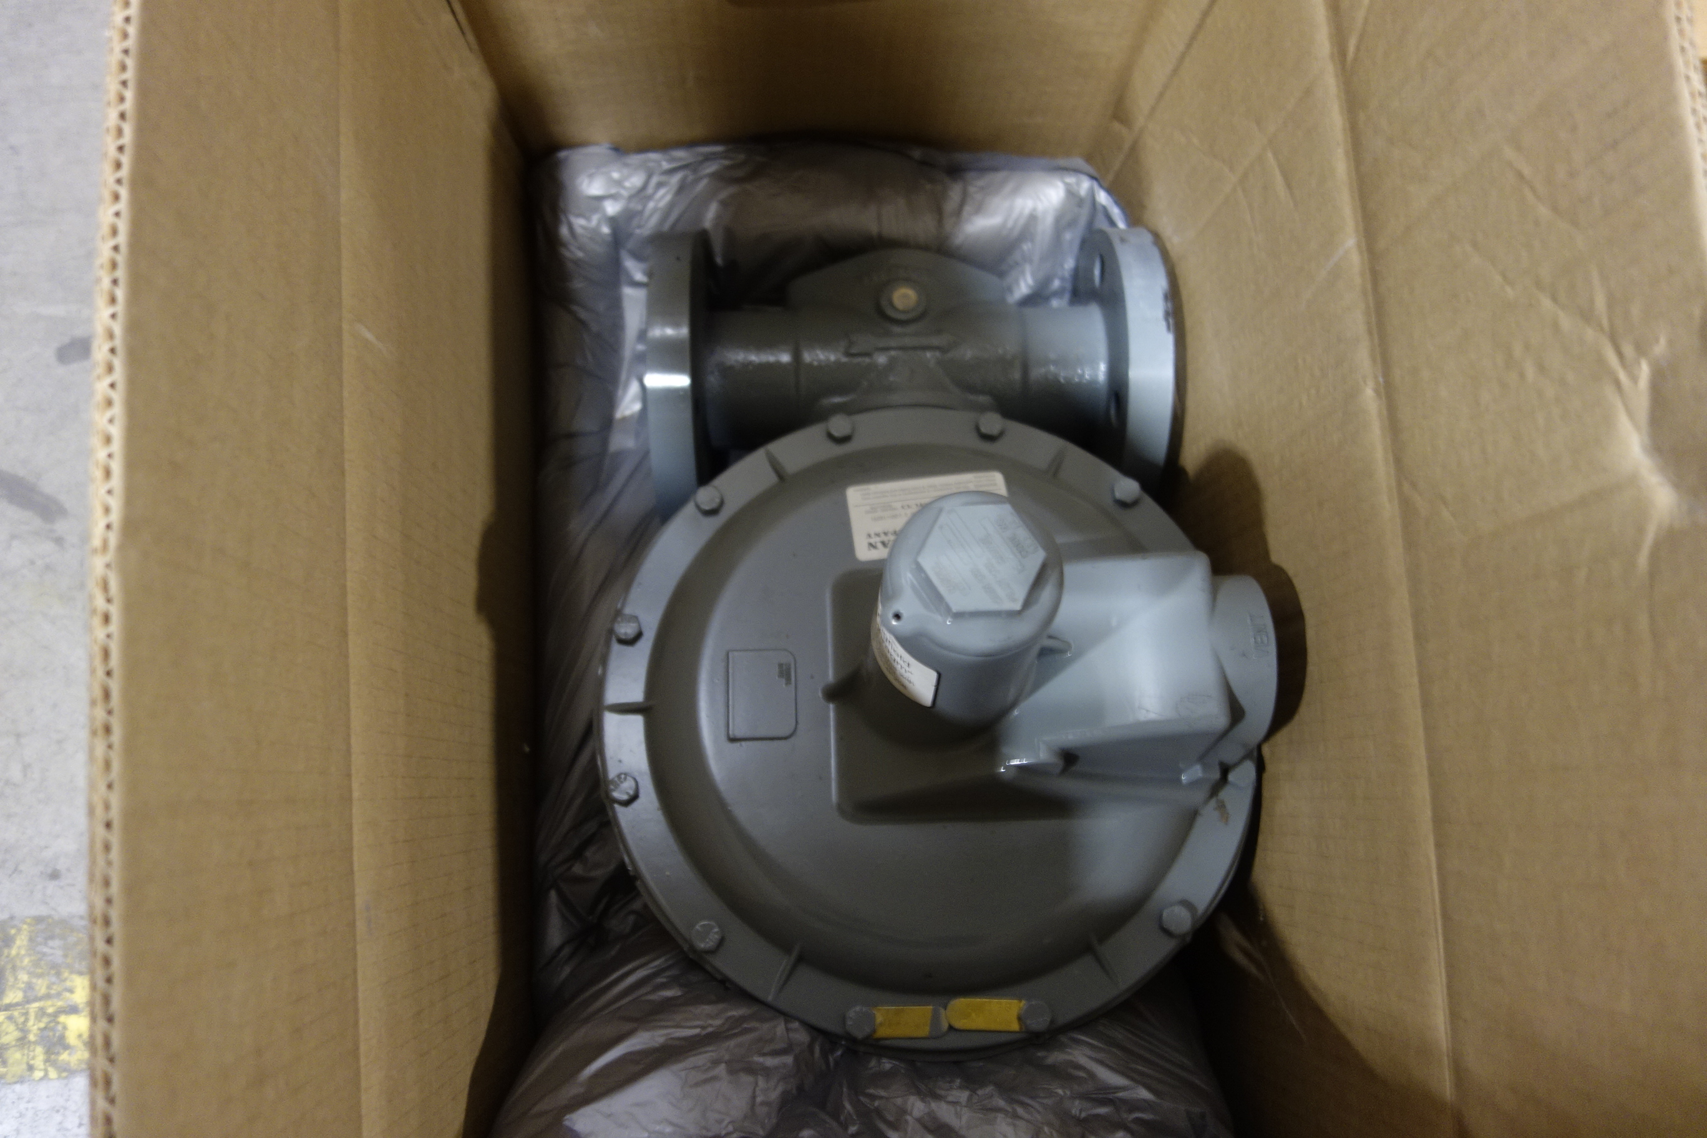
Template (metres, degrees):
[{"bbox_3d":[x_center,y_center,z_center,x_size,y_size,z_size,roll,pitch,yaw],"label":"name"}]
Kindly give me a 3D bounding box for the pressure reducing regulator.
[{"bbox_3d":[0.032,-0.007,0.585,0.293,0.319,0.414,-1,70,-2],"label":"pressure reducing regulator"}]

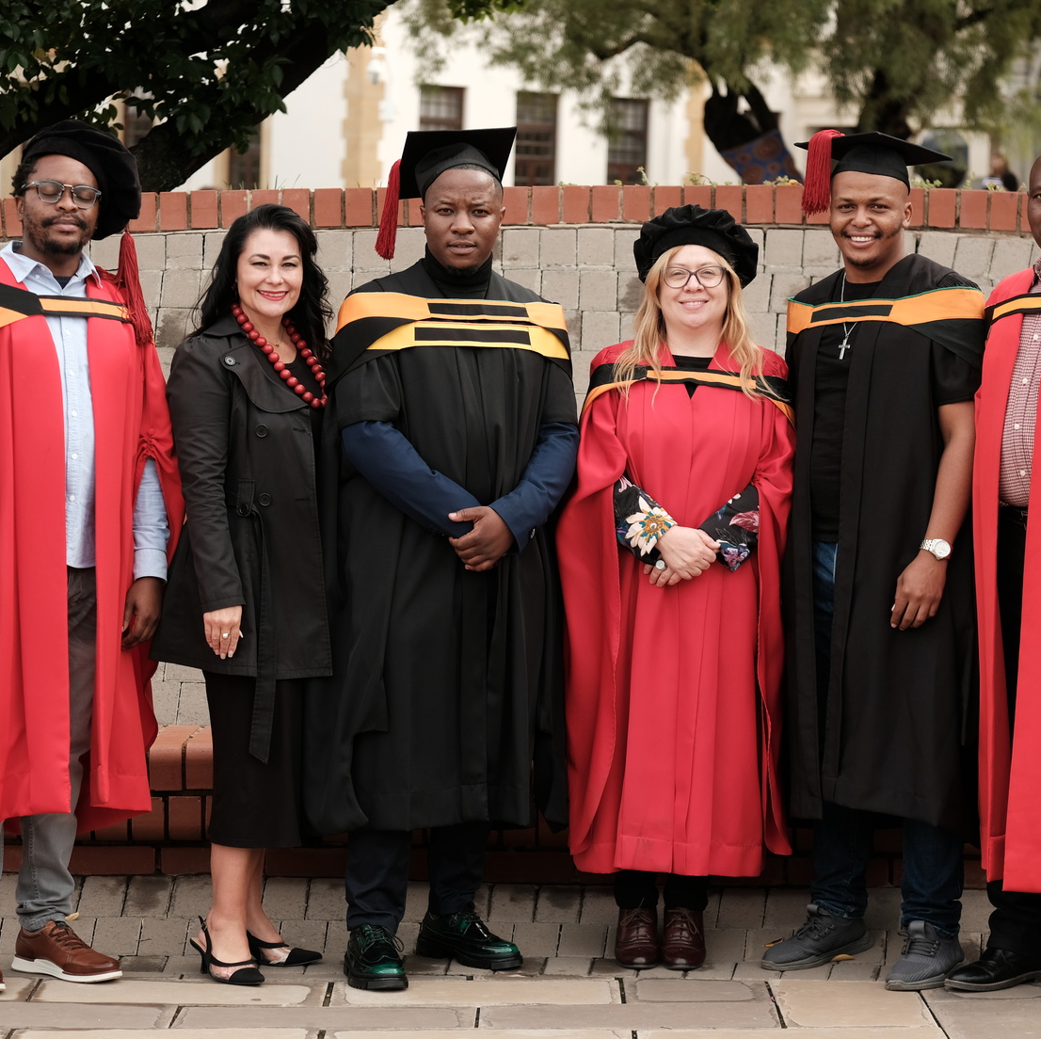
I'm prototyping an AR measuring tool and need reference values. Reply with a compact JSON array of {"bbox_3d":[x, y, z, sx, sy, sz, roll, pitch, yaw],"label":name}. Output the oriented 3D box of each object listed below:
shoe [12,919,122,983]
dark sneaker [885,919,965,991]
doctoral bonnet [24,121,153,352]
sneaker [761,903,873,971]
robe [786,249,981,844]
[{"bbox_3d":[-0.940,0.893,8.170,0.288,0.112,0.107,4,4,40],"label":"shoe"},{"bbox_3d":[0.846,0.908,8.230,0.107,0.117,0.288,3,3,30],"label":"dark sneaker"},{"bbox_3d":[-0.925,-0.606,8.400,0.280,0.470,0.280,-1,3,-12],"label":"doctoral bonnet"},{"bbox_3d":[0.640,0.893,8.500,0.300,0.120,0.107,-7,11,-40],"label":"sneaker"},{"bbox_3d":[0.761,0.036,8.360,0.440,1.200,0.360,3,3,25],"label":"robe"}]

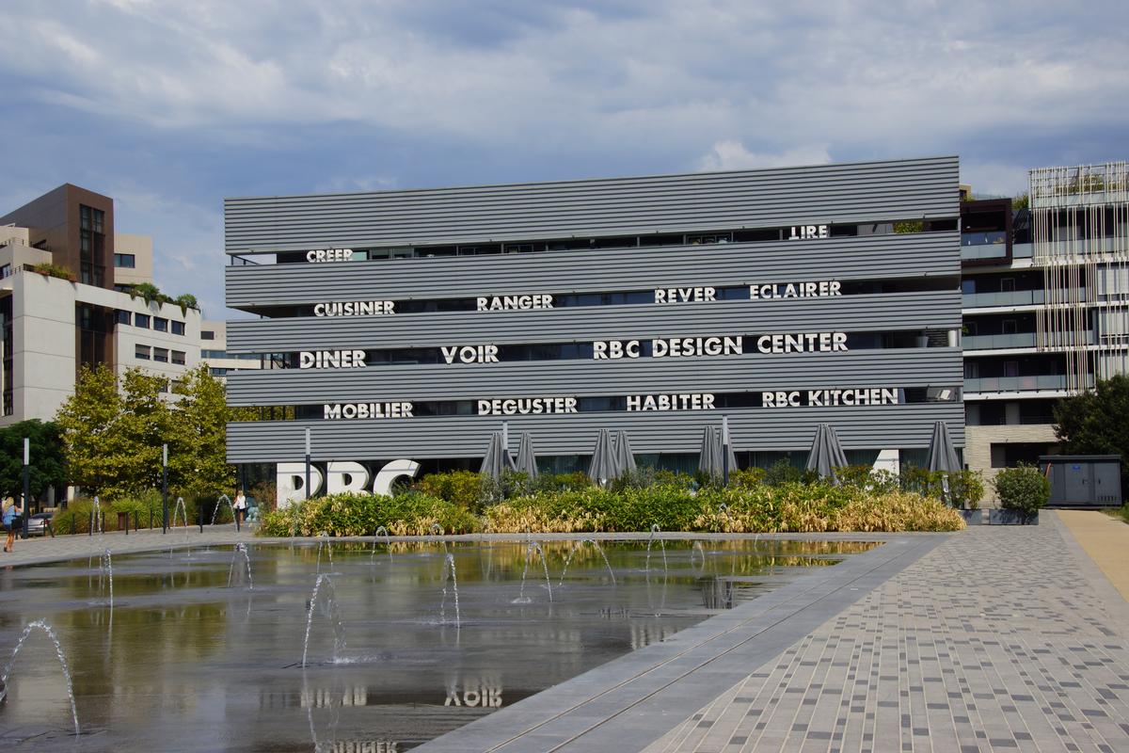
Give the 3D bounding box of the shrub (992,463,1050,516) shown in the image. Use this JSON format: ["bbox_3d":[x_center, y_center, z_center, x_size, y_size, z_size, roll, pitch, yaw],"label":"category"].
[{"bbox_3d":[17.195,4.249,61.139,2.050,1.970,1.950,-1,-3,0],"label":"shrub"}]

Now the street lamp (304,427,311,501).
[{"bbox_3d":[-9.632,4.001,61.382,0.170,4.105,0.170,-1,-3,0],"label":"street lamp"}]

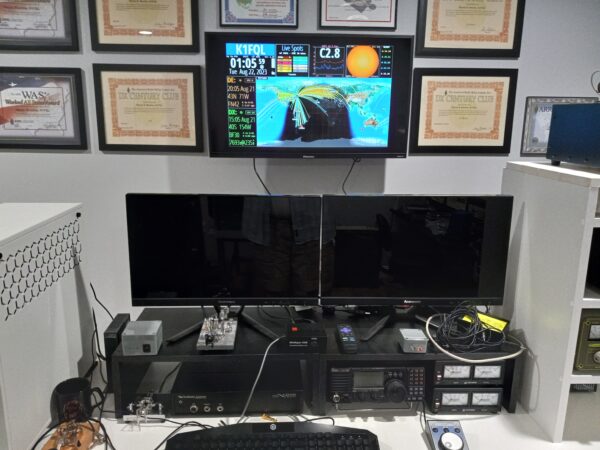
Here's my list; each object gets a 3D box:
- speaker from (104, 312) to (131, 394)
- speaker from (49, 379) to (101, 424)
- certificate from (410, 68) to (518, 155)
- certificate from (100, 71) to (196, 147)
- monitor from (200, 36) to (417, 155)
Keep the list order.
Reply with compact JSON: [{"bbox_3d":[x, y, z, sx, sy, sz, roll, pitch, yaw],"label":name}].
[{"bbox_3d":[-0.502,0.357,1.313,0.036,0.173,0.126,0,13,-2],"label":"speaker"},{"bbox_3d":[-0.540,0.437,1.156,0.113,0.085,0.083,0,13,-2],"label":"speaker"},{"bbox_3d":[0.634,-0.440,1.830,0.402,0.320,0.022,0,13,-2],"label":"certificate"},{"bbox_3d":[-0.571,-0.442,1.787,0.342,0.266,0.008,0,13,-2],"label":"certificate"},{"bbox_3d":[0.035,-0.466,1.722,0.729,0.429,0.070,0,13,-2],"label":"monitor"}]

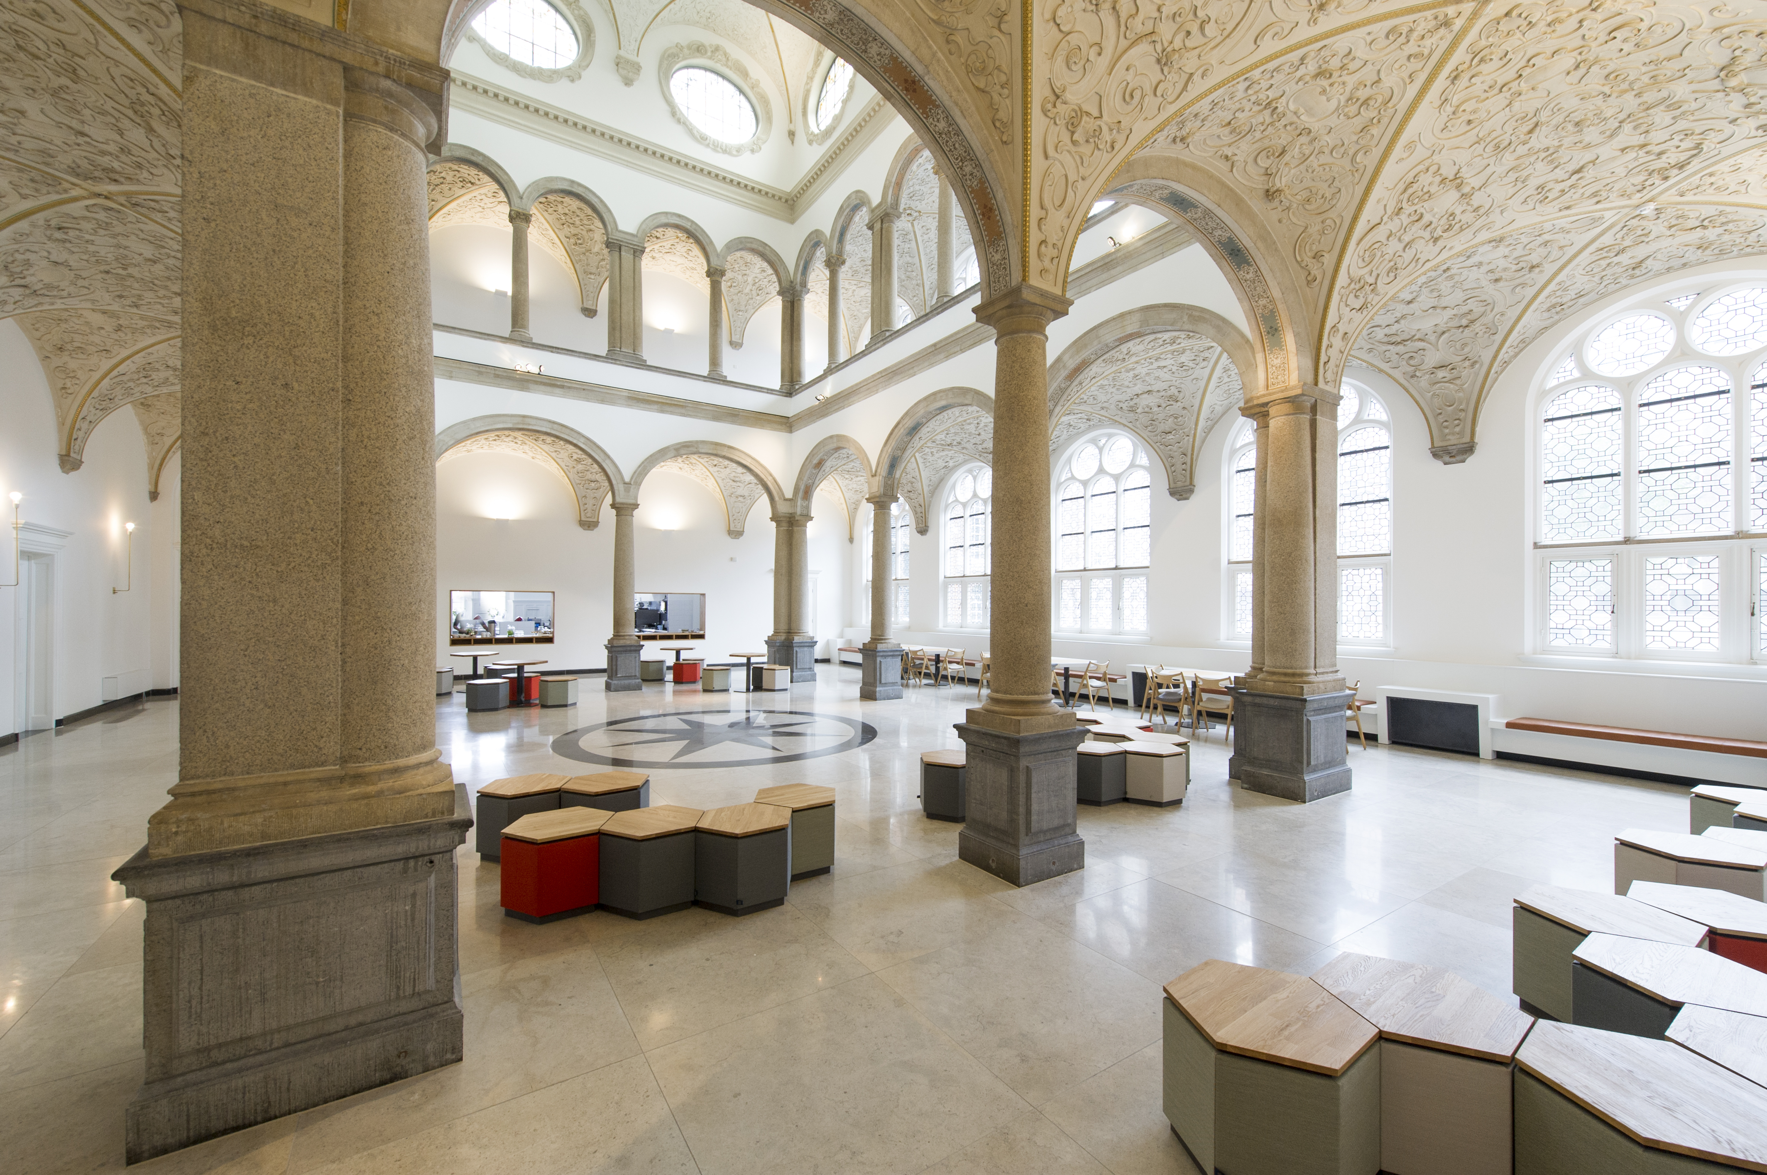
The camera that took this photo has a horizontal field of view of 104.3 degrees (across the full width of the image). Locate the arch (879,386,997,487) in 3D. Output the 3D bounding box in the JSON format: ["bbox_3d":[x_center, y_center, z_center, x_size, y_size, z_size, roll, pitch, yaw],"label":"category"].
[{"bbox_3d":[1.031,-2.459,11.171,0.400,1.500,3.500,1,-2,-33],"label":"arch"}]

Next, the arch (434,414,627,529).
[{"bbox_3d":[-6.648,-2.419,12.908,3.400,1.500,0.400,1,-2,-33],"label":"arch"}]

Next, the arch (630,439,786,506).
[{"bbox_3d":[-3.705,-2.373,14.736,3.410,1.512,0.454,1,-2,-33],"label":"arch"}]

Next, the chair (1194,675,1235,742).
[{"bbox_3d":[4.378,1.543,8.929,0.521,0.798,0.512,1,-2,-33],"label":"chair"}]

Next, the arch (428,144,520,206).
[{"bbox_3d":[-7.538,-7.467,12.460,1.740,0.940,0.360,1,-2,-33],"label":"arch"}]

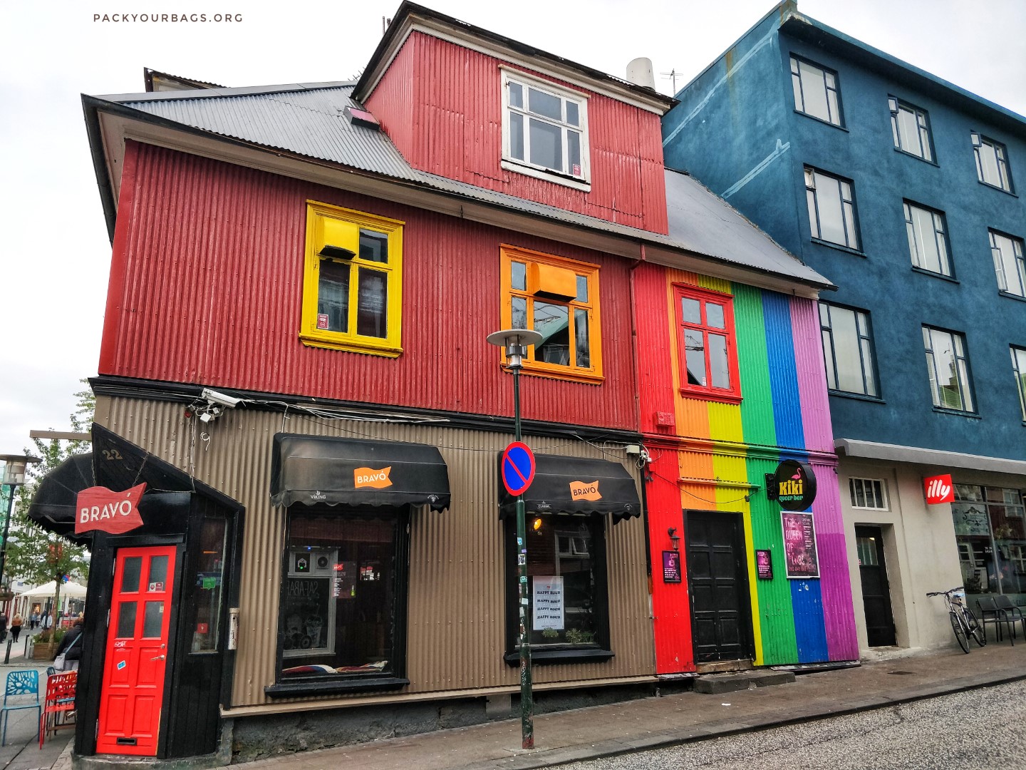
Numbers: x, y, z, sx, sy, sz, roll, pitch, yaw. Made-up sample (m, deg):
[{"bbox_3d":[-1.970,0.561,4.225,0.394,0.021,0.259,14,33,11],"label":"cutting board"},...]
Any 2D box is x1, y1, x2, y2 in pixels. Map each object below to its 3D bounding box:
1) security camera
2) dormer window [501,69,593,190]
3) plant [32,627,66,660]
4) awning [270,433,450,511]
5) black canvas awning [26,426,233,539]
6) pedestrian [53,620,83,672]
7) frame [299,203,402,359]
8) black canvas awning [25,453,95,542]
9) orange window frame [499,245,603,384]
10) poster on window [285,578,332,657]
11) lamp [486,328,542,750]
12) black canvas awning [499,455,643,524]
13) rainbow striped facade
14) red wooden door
[{"bbox_3d":[-3.275,0.149,7.996,0.120,0.120,0.420,-12,-26,40],"label":"security camera"},{"bbox_3d":[0.553,-4.116,11.477,1.642,1.745,0.150,7,-15,-28],"label":"dormer window"},{"bbox_3d":[-14.125,7.912,21.707,1.000,0.950,0.800,7,-16,-25],"label":"plant"},{"bbox_3d":[-1.809,1.069,8.574,2.020,0.890,0.620,7,-15,-28],"label":"awning"},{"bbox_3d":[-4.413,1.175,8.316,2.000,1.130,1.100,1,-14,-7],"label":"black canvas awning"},{"bbox_3d":[-6.506,4.186,10.533,0.550,1.500,0.450,7,-16,-25],"label":"pedestrian"},{"bbox_3d":[-2.093,-1.397,9.413,1.370,1.970,0.200,7,-16,-25],"label":"frame"},{"bbox_3d":[-6.315,1.539,10.095,0.670,0.930,2.000,7,-15,-28],"label":"black canvas awning"},{"bbox_3d":[0.614,-1.048,10.706,1.760,1.960,0.200,7,-16,-25],"label":"orange window frame"},{"bbox_3d":[-2.392,2.689,8.308,0.537,0.853,0.020,7,-15,-28],"label":"poster on window"},{"bbox_3d":[0.051,1.610,8.096,0.780,4.630,0.780,0,-15,0],"label":"lamp"},{"bbox_3d":[0.799,1.418,9.846,1.870,0.960,0.740,7,-16,-25],"label":"black canvas awning"},{"bbox_3d":[3.967,1.260,11.867,4.280,6.420,0.250,7,-16,-25],"label":"rainbow striped facade"},{"bbox_3d":[-4.062,2.846,7.713,0.780,2.110,0.060,-4,-14,14],"label":"red wooden door"}]

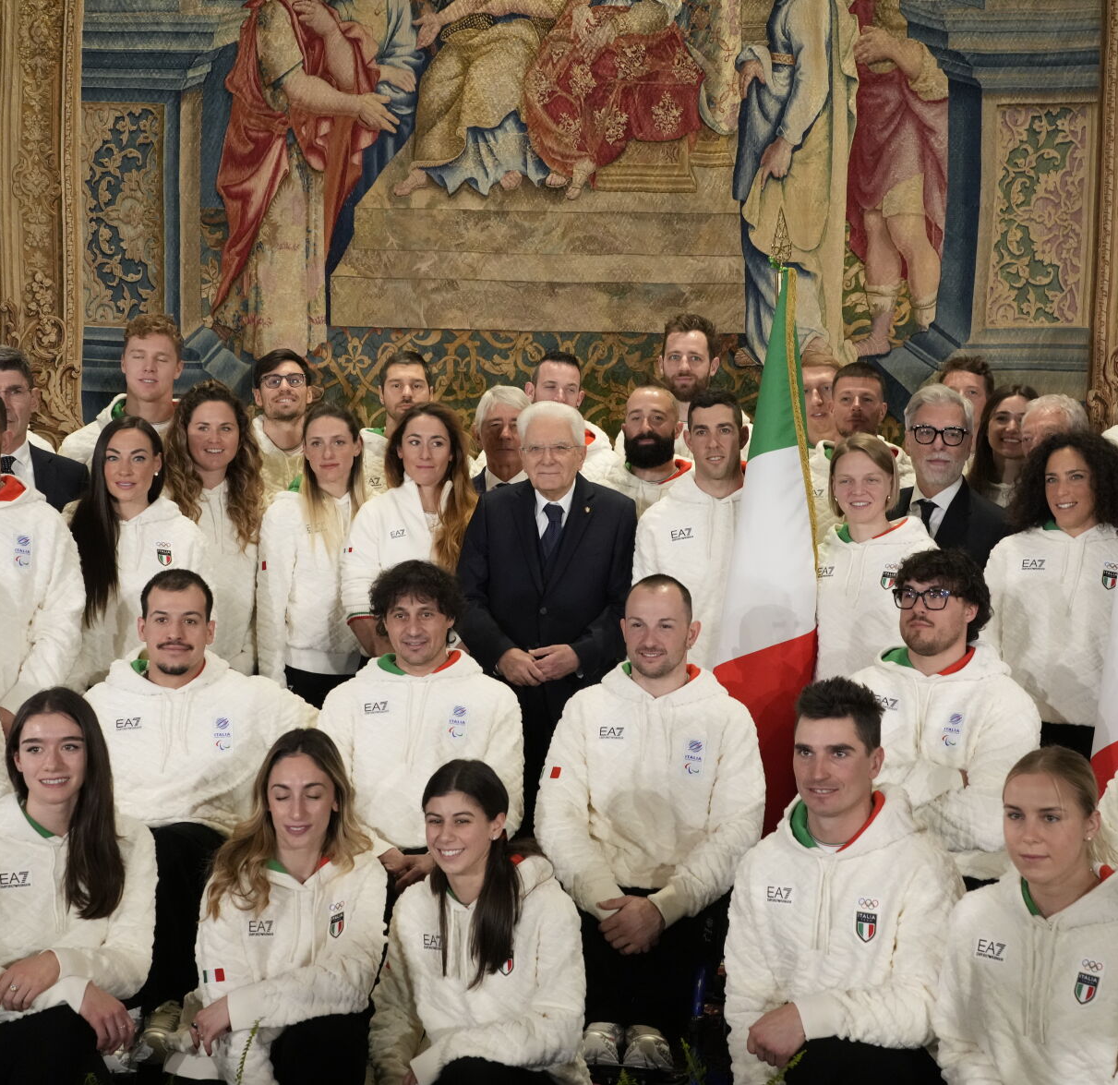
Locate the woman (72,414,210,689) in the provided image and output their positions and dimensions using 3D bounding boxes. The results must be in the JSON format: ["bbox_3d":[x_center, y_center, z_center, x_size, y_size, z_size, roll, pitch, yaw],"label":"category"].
[{"bbox_3d":[-1.105,0.481,4.941,0.430,1.630,0.320,0,4,-7],"label":"woman"}]

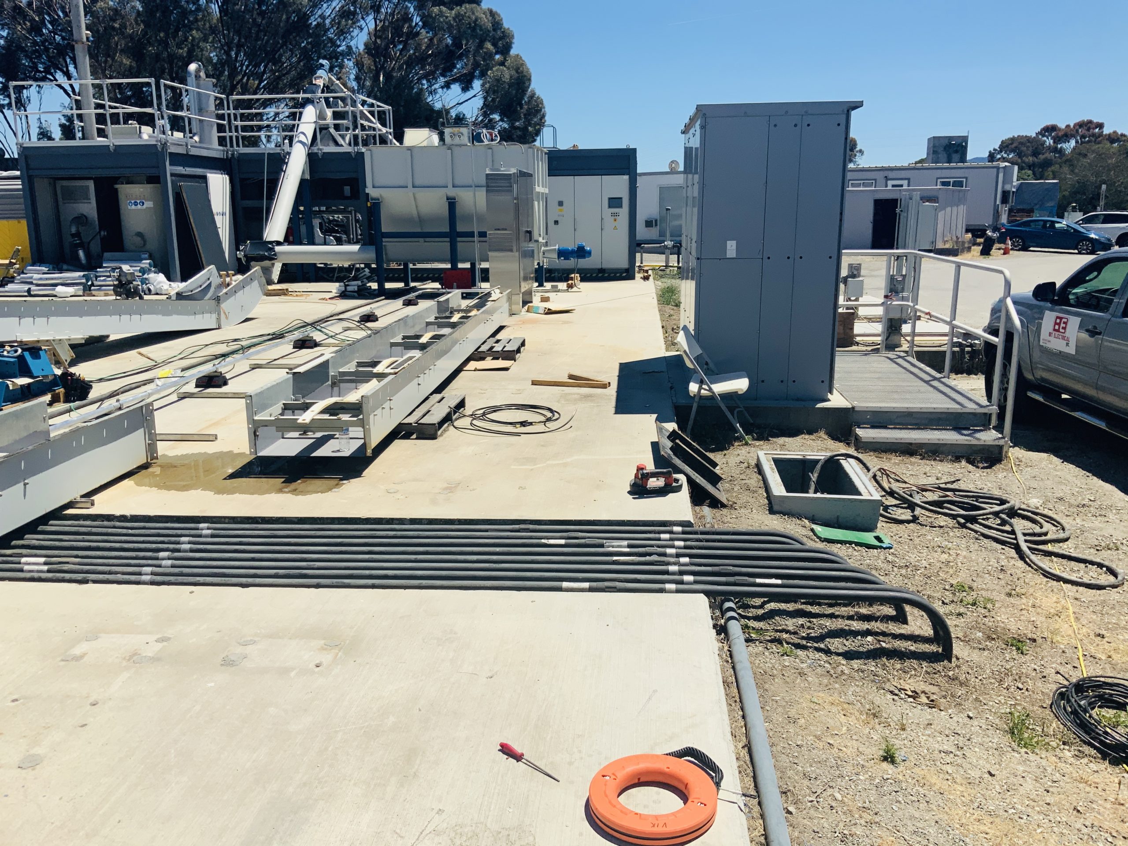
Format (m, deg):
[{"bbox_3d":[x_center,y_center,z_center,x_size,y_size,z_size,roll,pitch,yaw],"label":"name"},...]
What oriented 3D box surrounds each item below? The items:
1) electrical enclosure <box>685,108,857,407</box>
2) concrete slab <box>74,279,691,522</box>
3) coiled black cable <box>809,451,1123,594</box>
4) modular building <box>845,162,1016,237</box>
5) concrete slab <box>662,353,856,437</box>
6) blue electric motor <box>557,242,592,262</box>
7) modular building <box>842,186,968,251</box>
[{"bbox_3d":[1.702,-1.545,8.460,1.220,2.270,2.500,1,13,4],"label":"electrical enclosure"},{"bbox_3d":[-3.418,-1.332,13.189,9.500,0.220,16.500,1,13,5],"label":"concrete slab"},{"bbox_3d":[2.272,0.414,5.287,1.550,0.400,1.250,7,15,29],"label":"coiled black cable"},{"bbox_3d":[16.550,-11.211,47.706,11.000,3.247,2.800,10,17,37],"label":"modular building"},{"bbox_3d":[1.666,-0.290,8.737,1.380,0.290,2.660,1,13,4],"label":"concrete slab"},{"bbox_3d":[0.193,-3.265,18.031,0.680,0.385,0.360,1,13,4],"label":"blue electric motor"},{"bbox_3d":[13.370,-8.574,39.687,6.000,2.448,2.500,12,18,43],"label":"modular building"}]

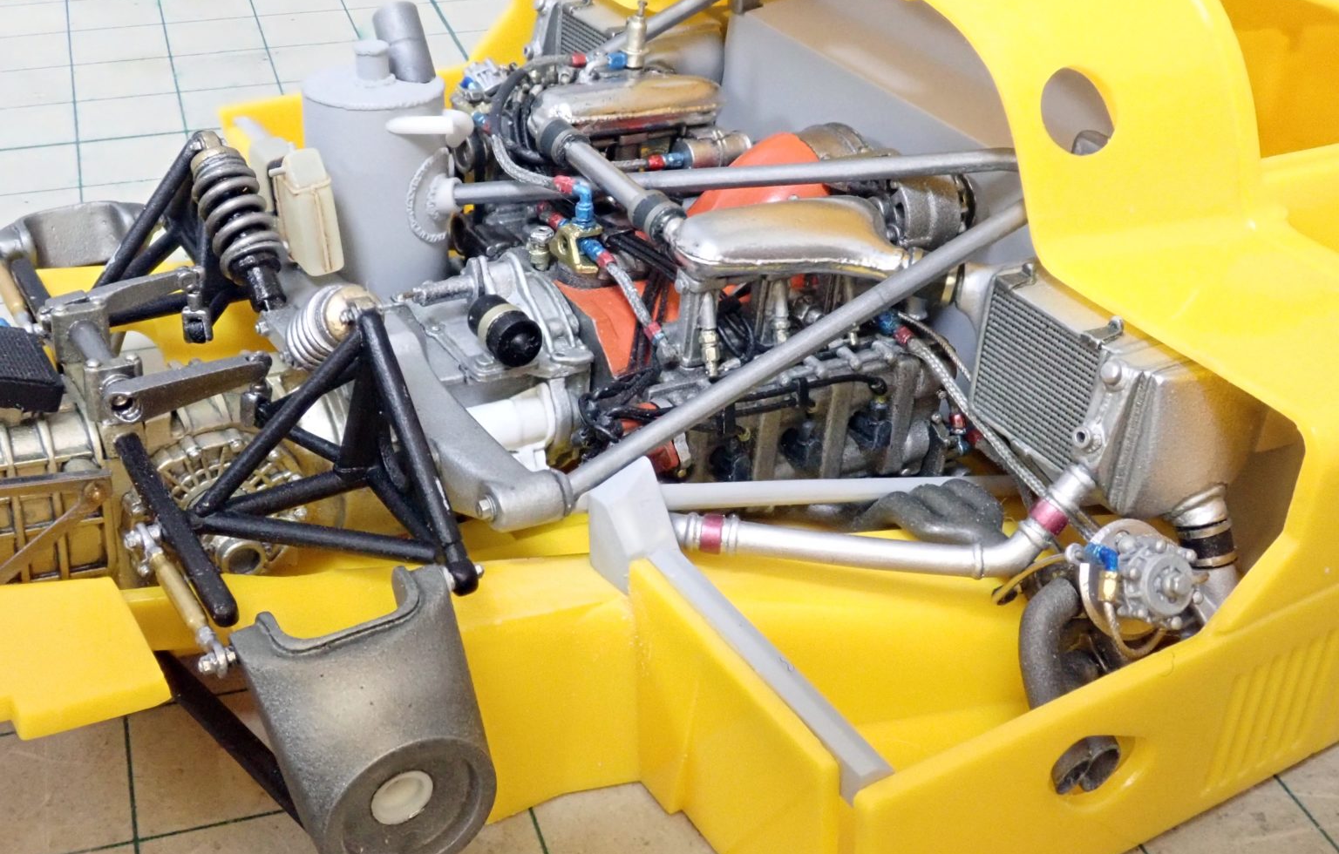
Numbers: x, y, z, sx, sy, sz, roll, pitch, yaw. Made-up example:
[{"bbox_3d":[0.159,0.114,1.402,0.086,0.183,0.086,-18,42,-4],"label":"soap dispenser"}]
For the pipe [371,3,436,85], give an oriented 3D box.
[{"bbox_3d":[-0.019,-0.027,0.104,0.003,0.003,0.006,-15,80,-6],"label":"pipe"}]

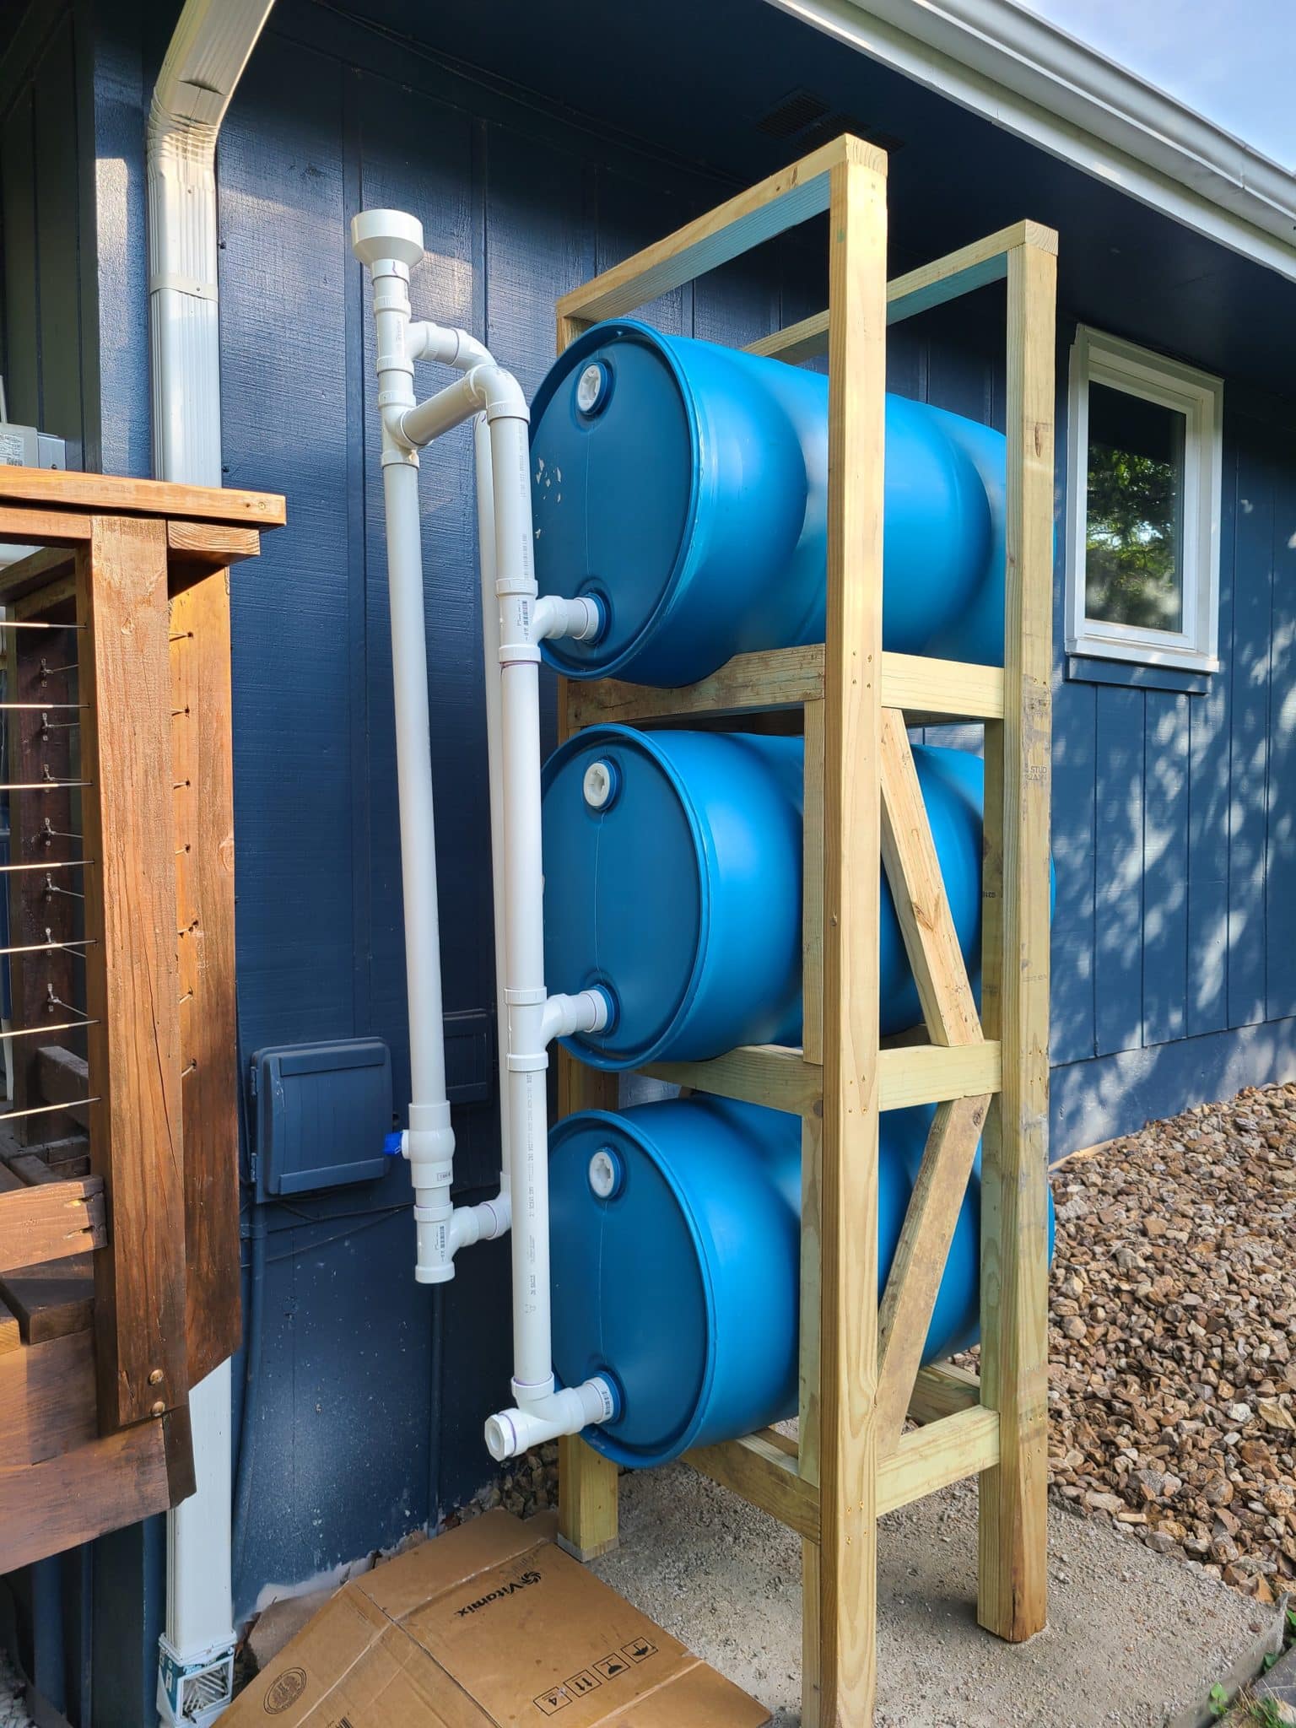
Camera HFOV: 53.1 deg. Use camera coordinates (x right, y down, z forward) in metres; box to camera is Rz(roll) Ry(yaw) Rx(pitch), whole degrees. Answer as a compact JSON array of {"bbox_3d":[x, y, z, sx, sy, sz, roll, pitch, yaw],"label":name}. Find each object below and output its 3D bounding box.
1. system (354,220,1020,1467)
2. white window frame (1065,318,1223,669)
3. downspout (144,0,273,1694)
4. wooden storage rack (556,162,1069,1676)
[{"bbox_3d":[0.113,-0.081,2.392,1.100,2.150,0.740,-1,2,-38],"label":"system"},{"bbox_3d":[1.764,-1.248,4.601,0.945,1.093,0.095,-1,2,-38],"label":"white window frame"},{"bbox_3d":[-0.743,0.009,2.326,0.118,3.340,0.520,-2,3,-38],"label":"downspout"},{"bbox_3d":[0.264,0.134,2.404,0.526,2.440,0.762,-1,2,-38],"label":"wooden storage rack"}]

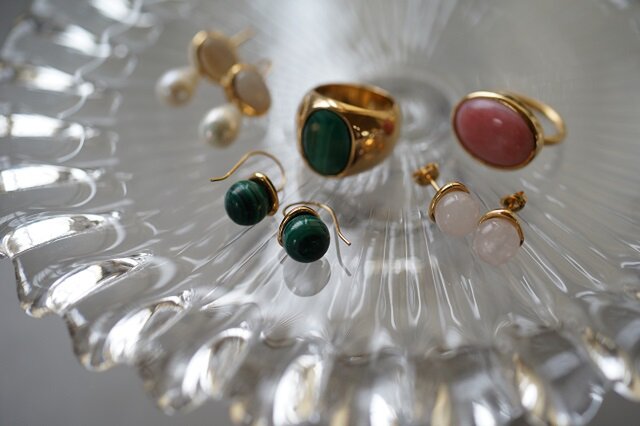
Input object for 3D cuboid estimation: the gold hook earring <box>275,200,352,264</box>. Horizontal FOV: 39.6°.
[{"bbox_3d":[-0.002,0.002,0.160,0.012,0.009,0.015,-13,43,-15],"label":"gold hook earring"}]

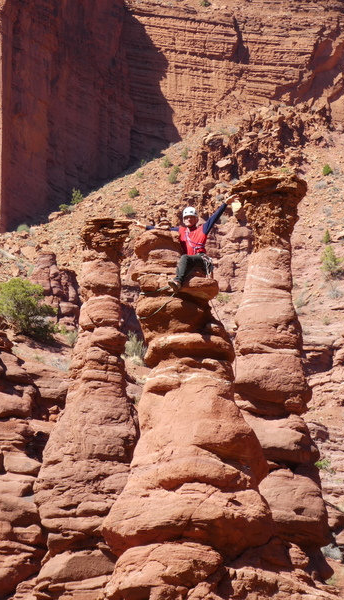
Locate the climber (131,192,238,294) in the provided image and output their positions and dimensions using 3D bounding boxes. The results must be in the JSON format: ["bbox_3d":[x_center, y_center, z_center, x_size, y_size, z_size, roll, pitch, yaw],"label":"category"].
[{"bbox_3d":[0.192,-0.883,33.000,1.600,1.440,0.750,-1,-4,11],"label":"climber"}]

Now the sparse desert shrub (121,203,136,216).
[{"bbox_3d":[-1.417,-2.947,70.000,0.456,0.442,0.433,0,-4,0],"label":"sparse desert shrub"}]

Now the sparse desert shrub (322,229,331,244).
[{"bbox_3d":[3.954,-1.625,55.000,0.256,0.397,0.243,0,-4,0],"label":"sparse desert shrub"}]

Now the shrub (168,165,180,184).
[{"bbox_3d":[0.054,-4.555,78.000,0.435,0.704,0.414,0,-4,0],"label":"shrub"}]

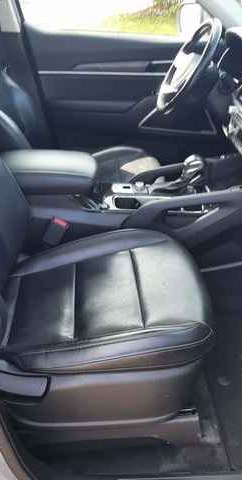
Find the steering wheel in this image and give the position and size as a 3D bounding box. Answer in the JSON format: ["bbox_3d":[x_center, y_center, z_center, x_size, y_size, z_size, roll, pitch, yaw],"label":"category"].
[{"bbox_3d":[0.245,-0.627,1.762,0.100,0.375,0.375,27,24,-18],"label":"steering wheel"}]

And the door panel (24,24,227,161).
[{"bbox_3d":[0.075,-0.609,2.179,0.970,0.660,0.130,-1,29,-5],"label":"door panel"}]

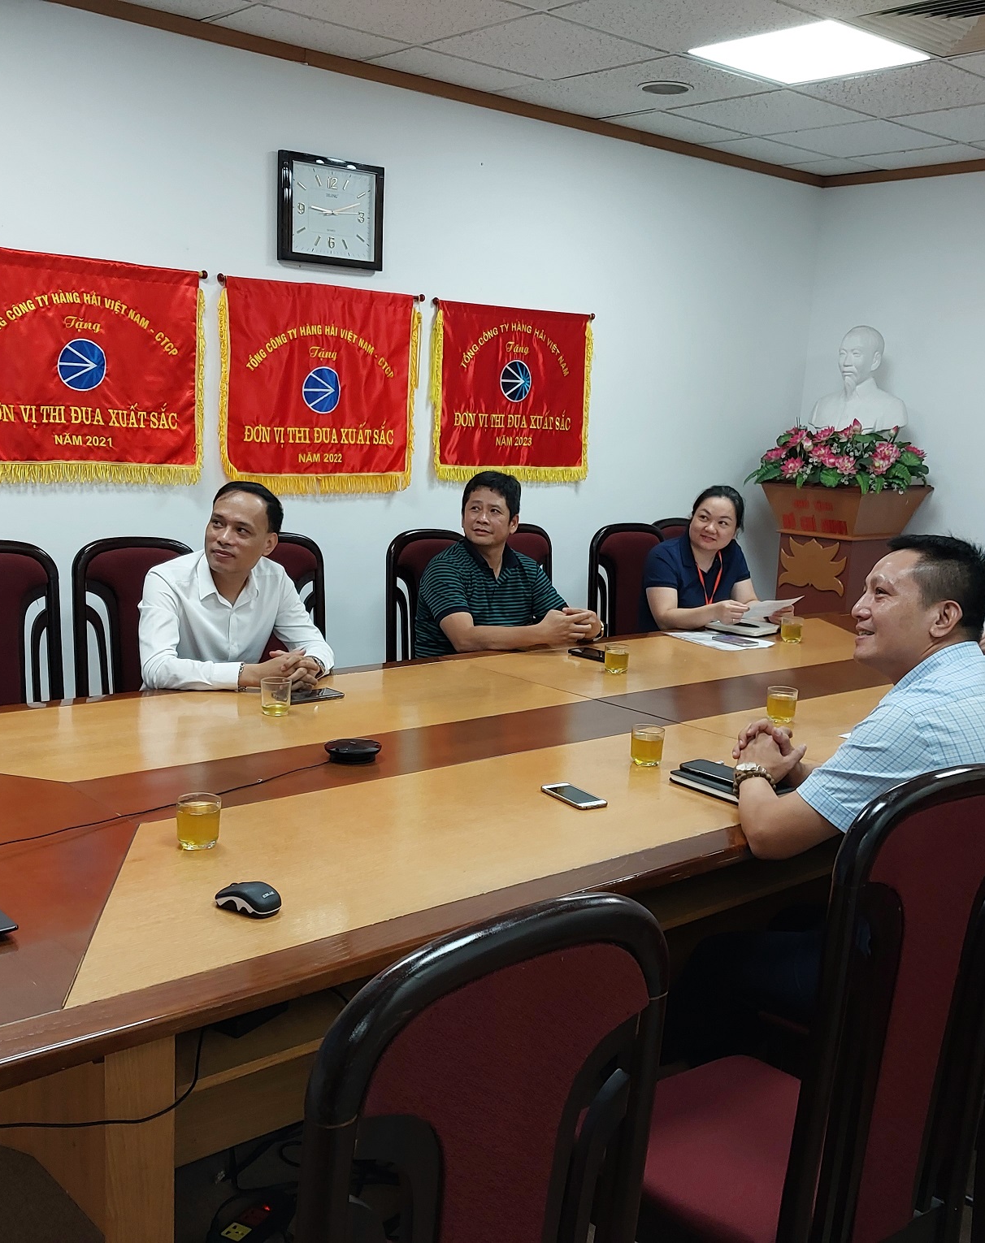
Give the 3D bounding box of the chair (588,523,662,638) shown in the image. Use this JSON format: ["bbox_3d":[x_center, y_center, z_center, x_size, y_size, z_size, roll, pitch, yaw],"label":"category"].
[{"bbox_3d":[0.645,0.180,5.470,0.450,1.060,0.560,-5,11,-43],"label":"chair"}]

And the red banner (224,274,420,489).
[{"bbox_3d":[-0.588,-0.798,4.997,0.848,0.723,0.050,-5,11,-42],"label":"red banner"}]

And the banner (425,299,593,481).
[{"bbox_3d":[0.088,-0.881,5.606,0.848,0.679,0.050,-5,11,-42],"label":"banner"}]

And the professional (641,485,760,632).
[{"bbox_3d":[0.749,0.138,5.146,0.500,1.240,0.700,-1,8,-21],"label":"professional"}]

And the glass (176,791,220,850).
[{"bbox_3d":[-0.464,0.316,2.276,0.070,0.075,0.070,2,8,0],"label":"glass"}]

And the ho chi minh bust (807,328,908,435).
[{"bbox_3d":[1.605,-1.028,6.266,0.300,0.520,0.470,-5,11,-43],"label":"ho chi minh bust"}]

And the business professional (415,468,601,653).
[{"bbox_3d":[-0.026,0.172,4.589,0.540,1.310,0.730,-4,10,-39],"label":"business professional"}]

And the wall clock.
[{"bbox_3d":[-0.550,-1.390,4.889,0.435,0.350,0.050,-5,11,-43],"label":"wall clock"}]

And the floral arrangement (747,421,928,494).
[{"bbox_3d":[1.505,-0.712,6.256,0.460,0.290,0.640,-5,11,-43],"label":"floral arrangement"}]

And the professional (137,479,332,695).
[{"bbox_3d":[-0.737,0.250,3.919,0.550,1.280,0.730,-2,9,-28],"label":"professional"}]

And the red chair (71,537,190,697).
[{"bbox_3d":[-0.957,0.299,4.301,0.430,1.060,0.560,-5,11,-42],"label":"red chair"}]

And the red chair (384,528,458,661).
[{"bbox_3d":[-0.083,0.227,5.095,0.430,1.060,0.560,-5,11,-42],"label":"red chair"}]

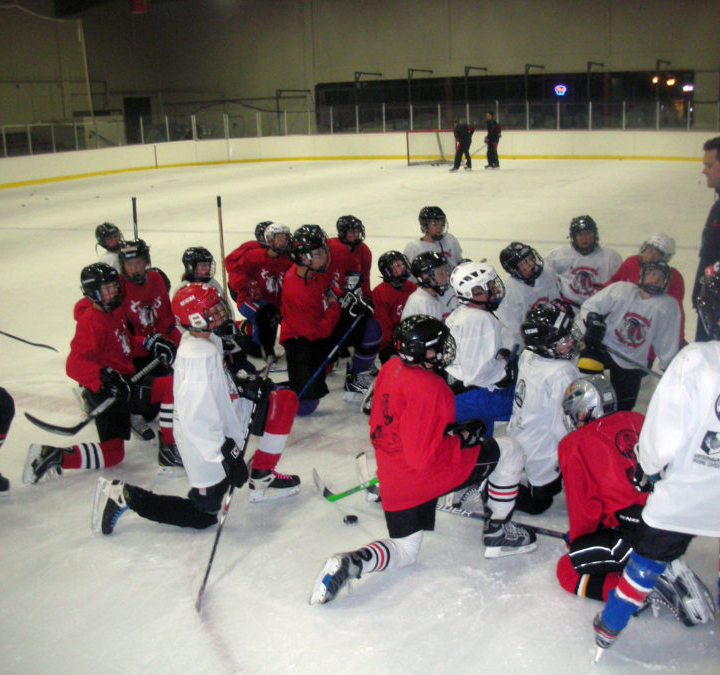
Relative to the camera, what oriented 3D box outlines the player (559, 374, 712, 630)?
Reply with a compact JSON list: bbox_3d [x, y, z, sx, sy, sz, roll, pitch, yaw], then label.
[{"bbox_3d":[1.146,0.640,3.800,0.680,0.980,0.520,9,18,37],"label":"player"}]

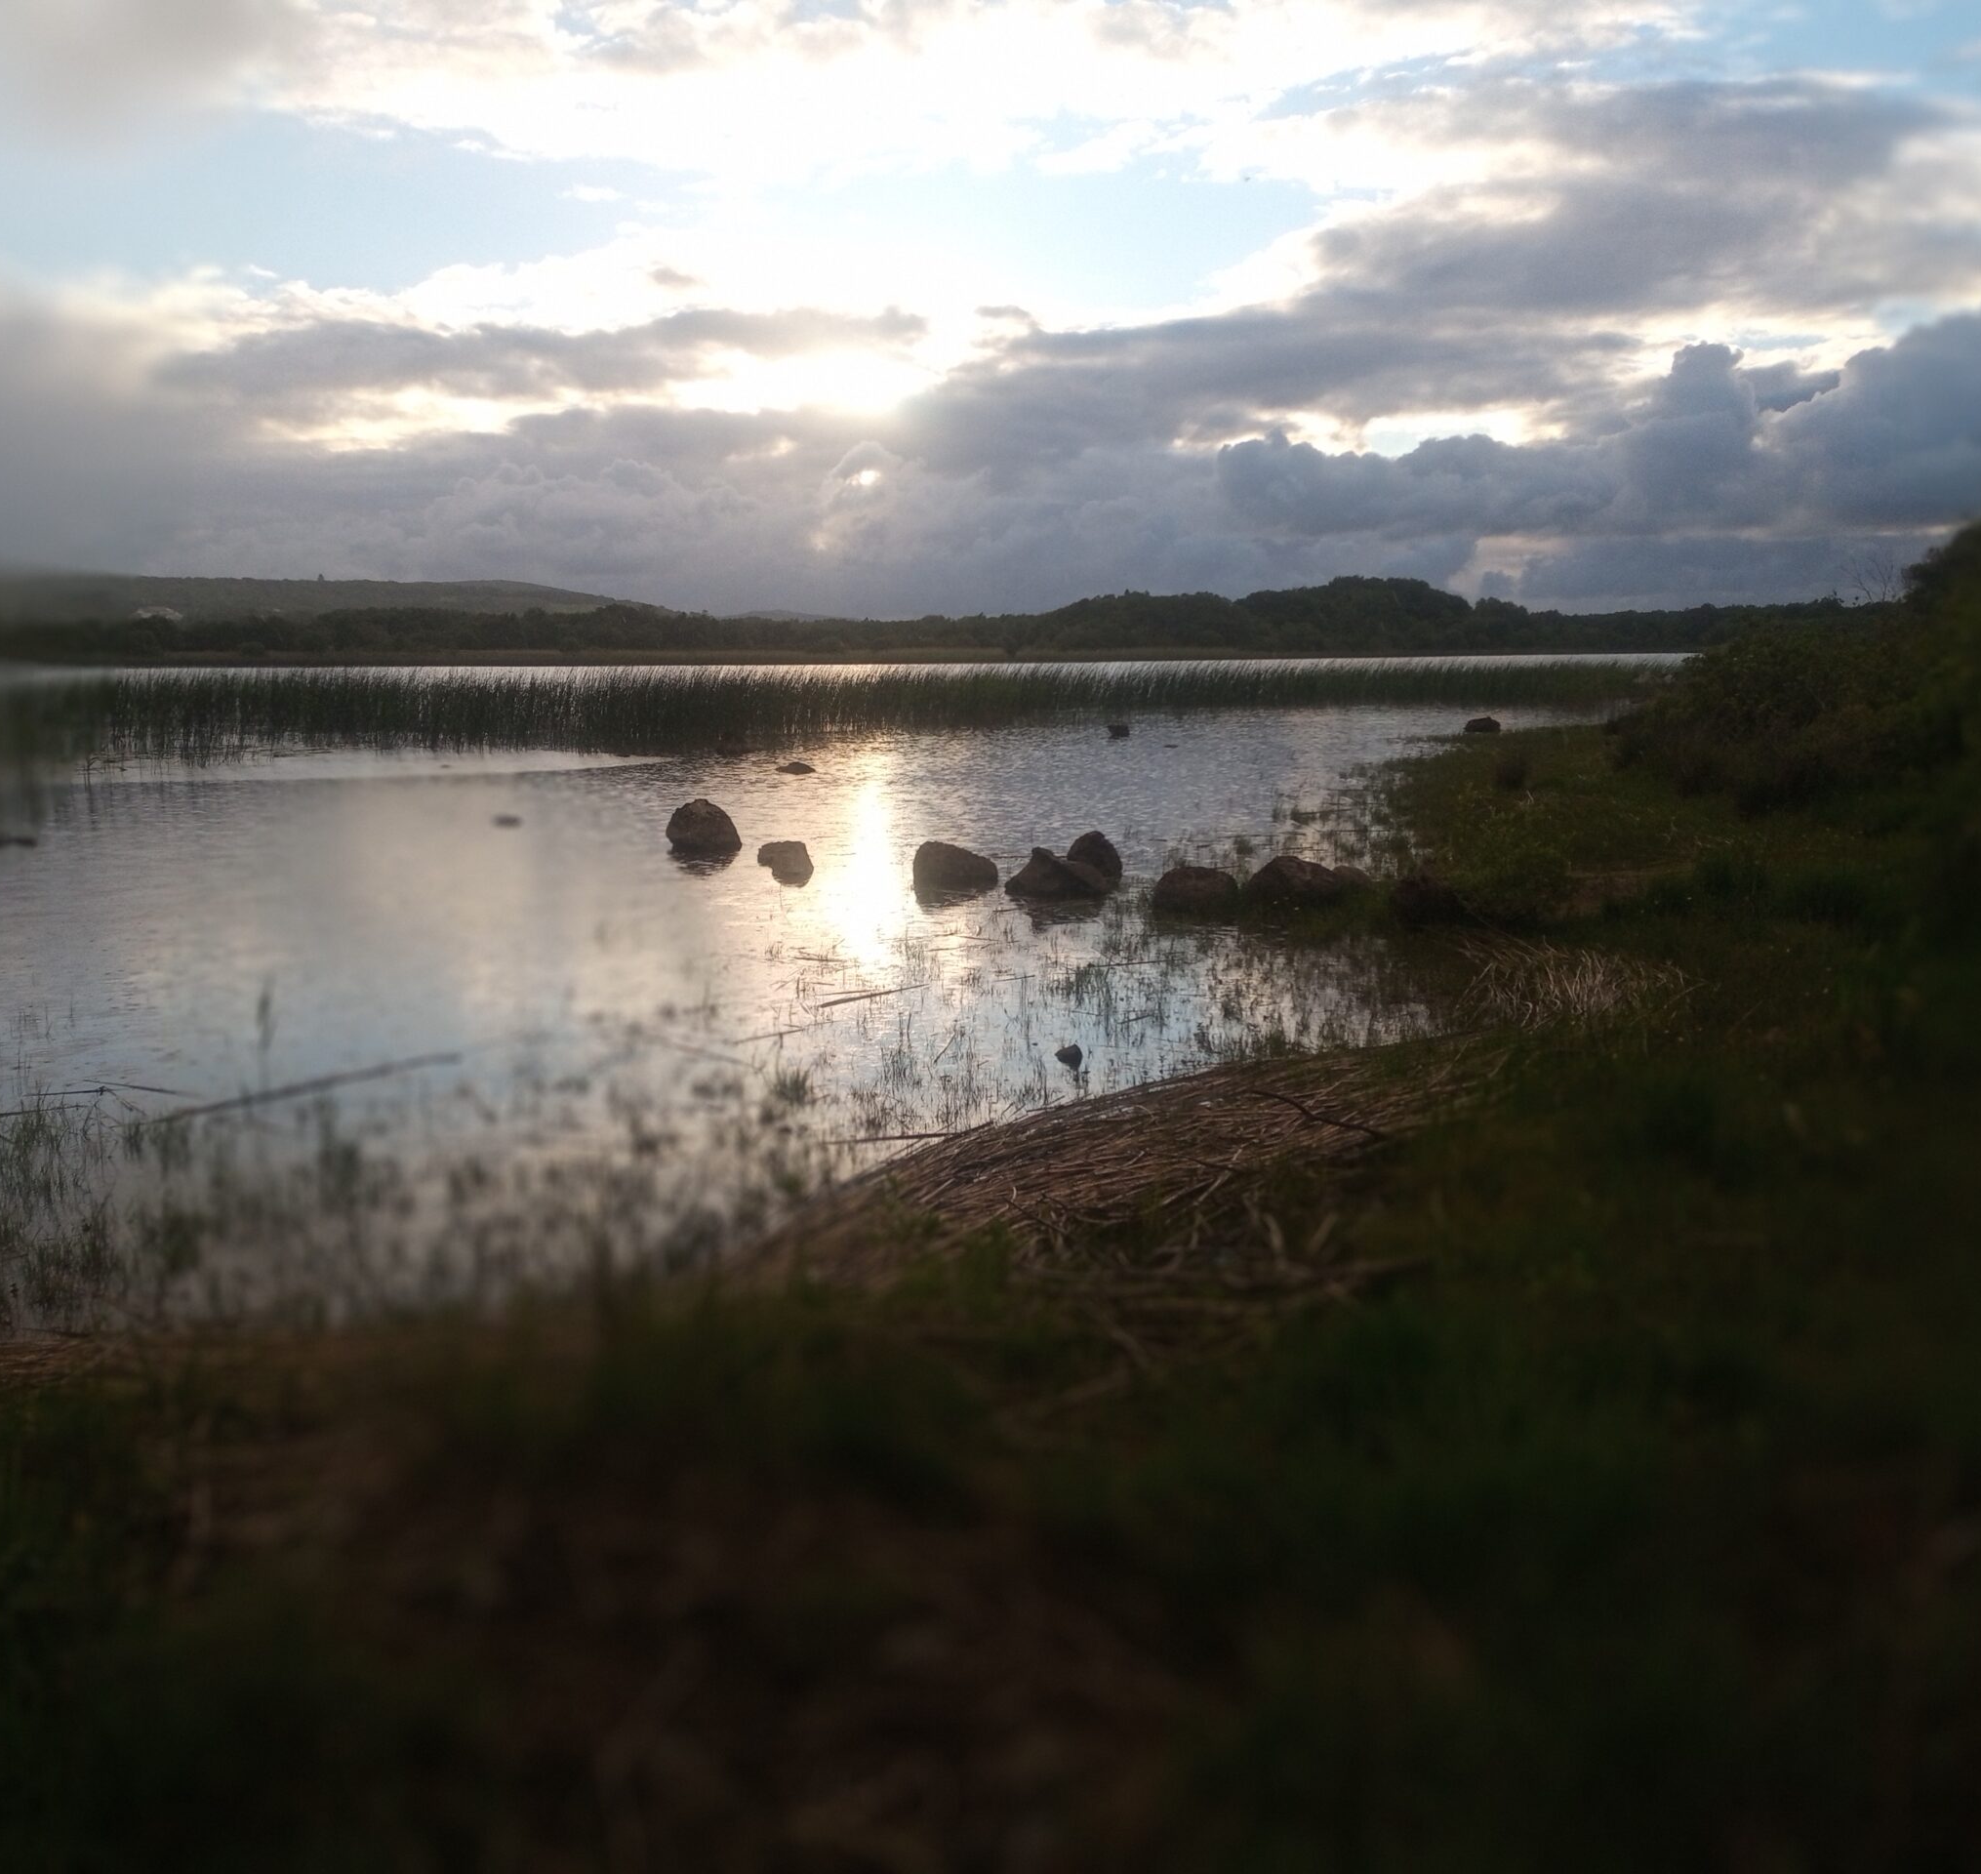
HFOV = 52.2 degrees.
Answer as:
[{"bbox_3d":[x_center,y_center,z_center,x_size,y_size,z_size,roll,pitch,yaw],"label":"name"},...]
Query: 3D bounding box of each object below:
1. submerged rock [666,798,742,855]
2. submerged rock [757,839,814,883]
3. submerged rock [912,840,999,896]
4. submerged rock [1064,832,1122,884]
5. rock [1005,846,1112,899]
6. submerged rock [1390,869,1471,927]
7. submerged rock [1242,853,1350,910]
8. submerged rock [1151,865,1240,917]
[{"bbox_3d":[-2.732,-1.079,19.202,0.725,0.474,0.571,-1,8,-8],"label":"submerged rock"},{"bbox_3d":[-1.650,-0.605,16.319,0.458,0.337,0.362,-1,8,-6],"label":"submerged rock"},{"bbox_3d":[-0.271,-0.575,15.974,0.680,0.364,0.535,0,8,-1],"label":"submerged rock"},{"bbox_3d":[0.841,-0.642,16.256,0.472,0.412,0.373,0,8,3],"label":"submerged rock"},{"bbox_3d":[0.527,-0.512,15.577,0.829,0.347,0.649,0,8,2],"label":"rock"},{"bbox_3d":[3.032,-0.282,13.894,0.565,0.348,0.445,2,8,12],"label":"submerged rock"},{"bbox_3d":[2.238,-0.432,14.876,0.777,0.373,0.609,1,8,9],"label":"submerged rock"},{"bbox_3d":[1.493,-0.366,14.633,0.651,0.316,0.512,1,8,6],"label":"submerged rock"}]

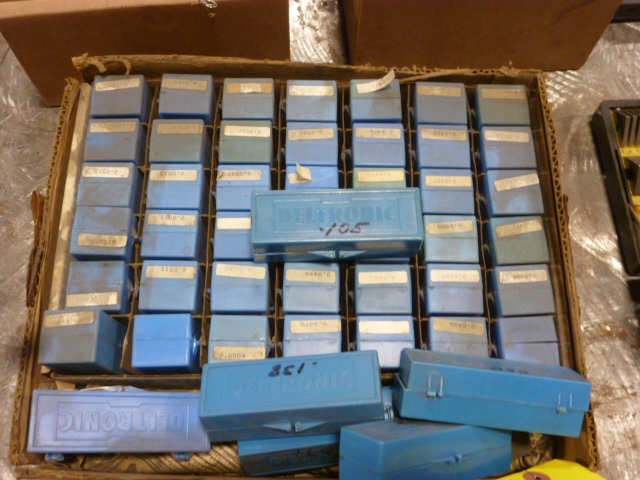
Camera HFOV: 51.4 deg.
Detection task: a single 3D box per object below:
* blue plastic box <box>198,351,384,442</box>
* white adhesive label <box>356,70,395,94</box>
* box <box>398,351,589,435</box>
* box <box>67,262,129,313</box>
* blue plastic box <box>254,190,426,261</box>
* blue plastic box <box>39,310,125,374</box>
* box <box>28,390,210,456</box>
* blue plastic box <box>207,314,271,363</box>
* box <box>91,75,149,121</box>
[{"bbox_3d":[-0.017,0.100,0.423,0.111,0.035,0.039,-5,46,2],"label":"blue plastic box"},{"bbox_3d":[0.043,-0.118,0.499,0.032,0.006,0.008,-18,64,32],"label":"white adhesive label"},{"bbox_3d":[0.107,0.096,0.421,0.111,0.039,0.035,7,93,-1],"label":"box"},{"bbox_3d":[-0.153,0.050,0.503,0.038,0.111,0.035,-1,70,-2],"label":"box"},{"bbox_3d":[0.010,-0.009,0.446,0.111,0.035,0.039,-1,66,-6],"label":"blue plastic box"},{"bbox_3d":[-0.161,0.083,0.488,0.038,0.111,0.035,-2,69,3],"label":"blue plastic box"},{"bbox_3d":[-0.128,0.119,0.438,0.111,0.035,0.039,4,76,-14],"label":"box"},{"bbox_3d":[-0.055,0.086,0.491,0.038,0.111,0.035,0,70,-2],"label":"blue plastic box"},{"bbox_3d":[-0.155,-0.091,0.558,0.038,0.111,0.035,-1,70,-2],"label":"box"}]

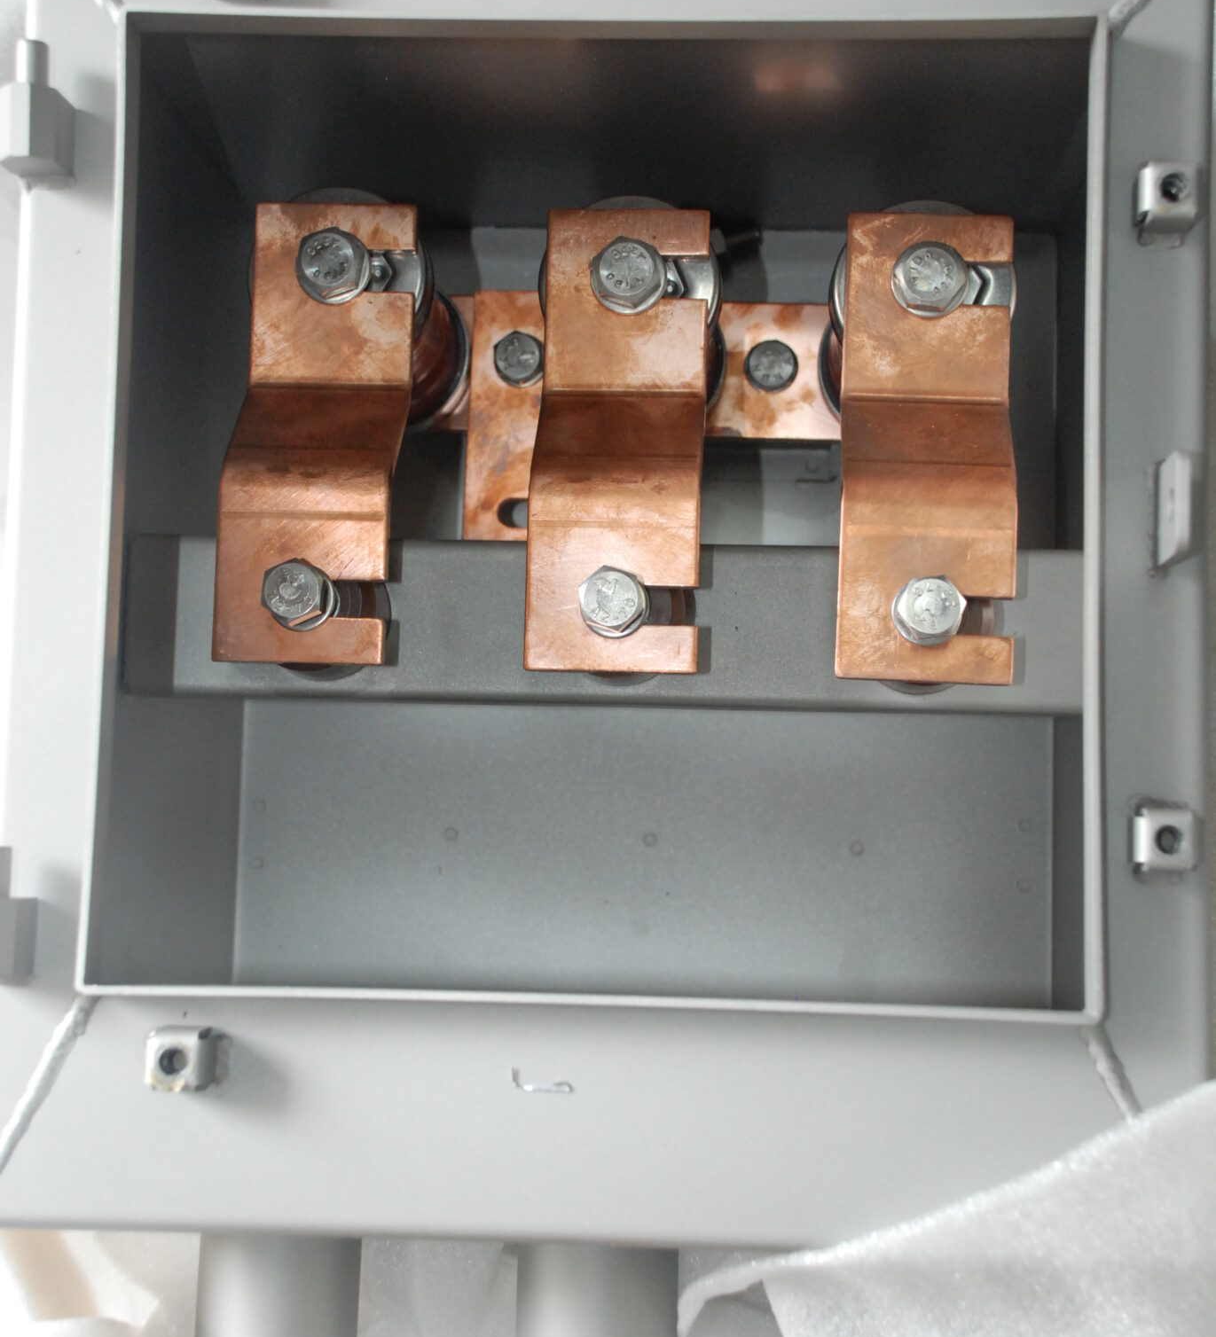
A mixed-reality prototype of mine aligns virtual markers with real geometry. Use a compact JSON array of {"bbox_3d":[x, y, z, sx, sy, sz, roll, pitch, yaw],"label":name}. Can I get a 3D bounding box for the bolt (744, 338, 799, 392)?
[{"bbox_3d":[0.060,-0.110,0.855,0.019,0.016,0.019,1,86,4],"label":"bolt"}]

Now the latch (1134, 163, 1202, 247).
[{"bbox_3d":[0.145,-0.122,0.607,0.015,0.018,0.019,1,86,4],"label":"latch"}]

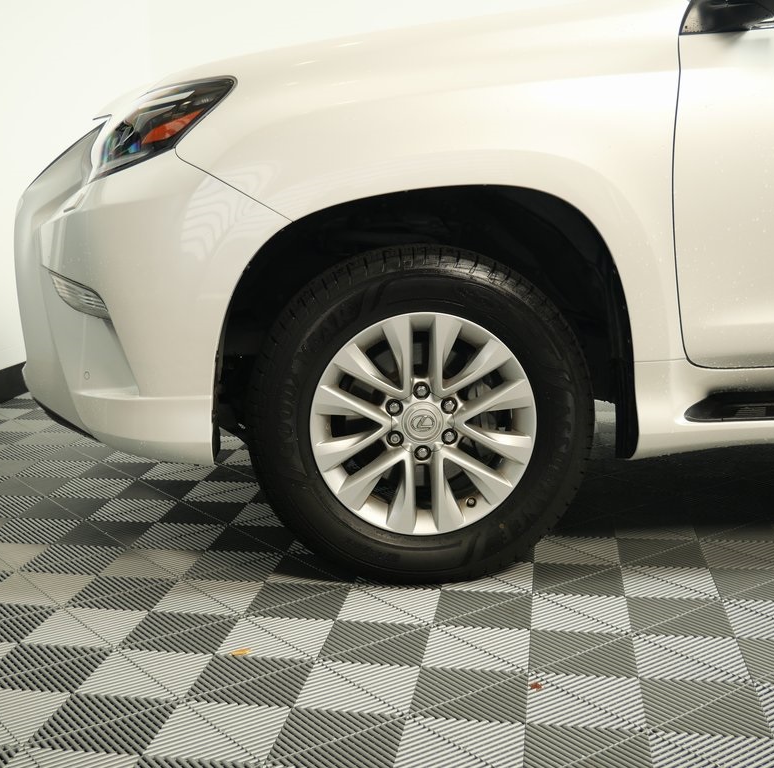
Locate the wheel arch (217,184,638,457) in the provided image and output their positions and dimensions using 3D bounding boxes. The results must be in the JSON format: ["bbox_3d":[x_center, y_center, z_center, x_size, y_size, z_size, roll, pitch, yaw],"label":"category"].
[{"bbox_3d":[0.081,-0.145,2.361,0.900,0.585,0.280,-1,10,-4],"label":"wheel arch"}]

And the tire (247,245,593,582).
[{"bbox_3d":[0.074,0.066,2.405,0.775,0.765,0.270,-1,10,-4],"label":"tire"}]

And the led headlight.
[{"bbox_3d":[-0.509,-0.552,2.353,0.385,0.215,0.350,-1,10,-4],"label":"led headlight"}]

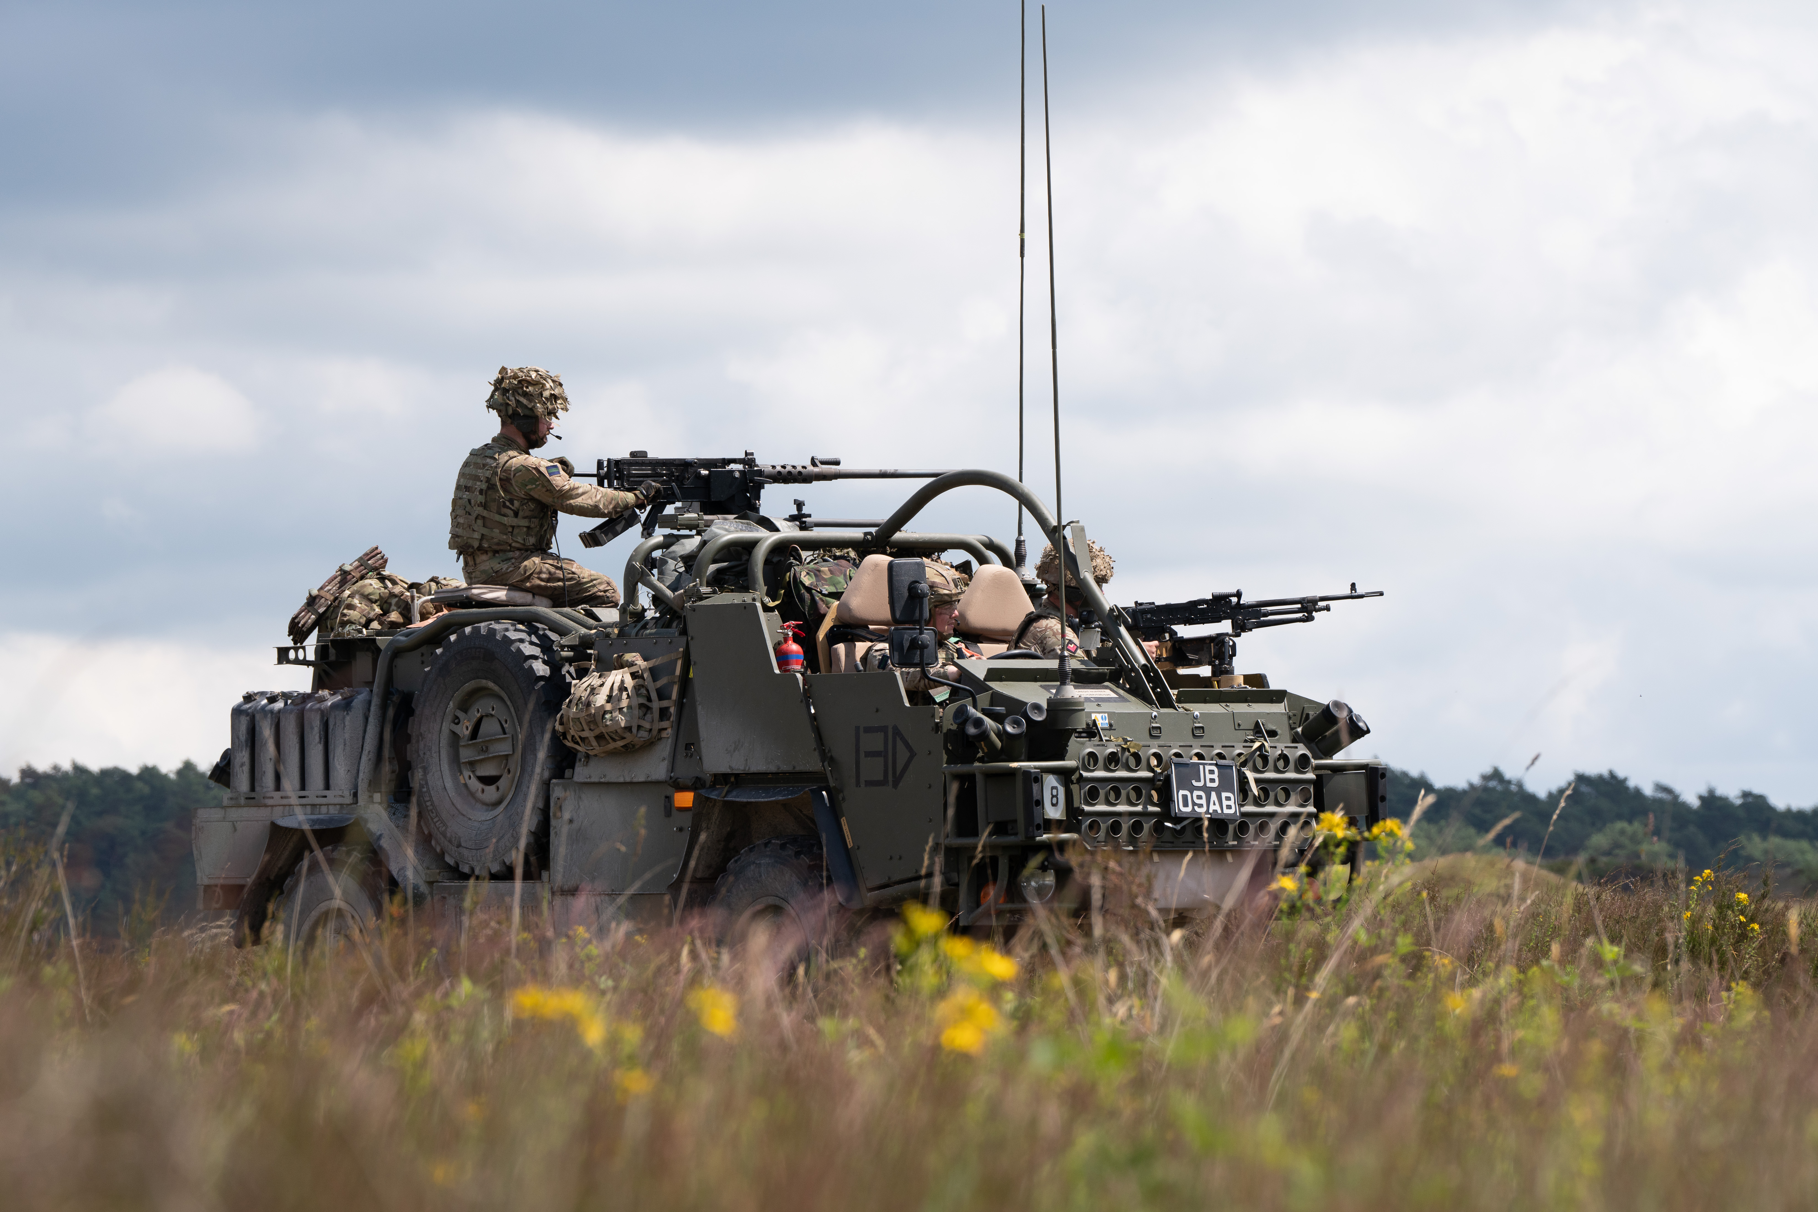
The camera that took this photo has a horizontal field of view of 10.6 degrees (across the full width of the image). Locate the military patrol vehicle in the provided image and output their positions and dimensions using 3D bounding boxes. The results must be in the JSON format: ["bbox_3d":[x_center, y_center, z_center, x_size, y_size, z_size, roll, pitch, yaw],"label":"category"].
[{"bbox_3d":[-0.540,0.700,39.150,2.050,2.500,5.450,1,-2,-38],"label":"military patrol vehicle"}]

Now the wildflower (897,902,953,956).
[{"bbox_3d":[0.021,0.462,14.000,0.075,0.068,0.070,0,-2,0],"label":"wildflower"}]

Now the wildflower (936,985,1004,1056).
[{"bbox_3d":[0.084,0.572,13.500,0.085,0.088,0.075,0,-2,0],"label":"wildflower"}]

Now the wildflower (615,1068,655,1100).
[{"bbox_3d":[-0.365,0.635,13.000,0.046,0.036,0.042,0,-2,0],"label":"wildflower"}]

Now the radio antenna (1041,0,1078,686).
[{"bbox_3d":[0.557,-0.965,37.075,0.090,2.620,0.090,-2,-3,0],"label":"radio antenna"}]

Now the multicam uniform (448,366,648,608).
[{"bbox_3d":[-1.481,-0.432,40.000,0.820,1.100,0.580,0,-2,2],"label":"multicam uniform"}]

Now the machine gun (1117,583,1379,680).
[{"bbox_3d":[1.286,0.091,38.000,1.150,0.300,0.250,6,-2,7],"label":"machine gun"}]

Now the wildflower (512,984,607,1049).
[{"bbox_3d":[-0.465,0.547,13.000,0.120,0.080,0.085,0,-2,0],"label":"wildflower"}]

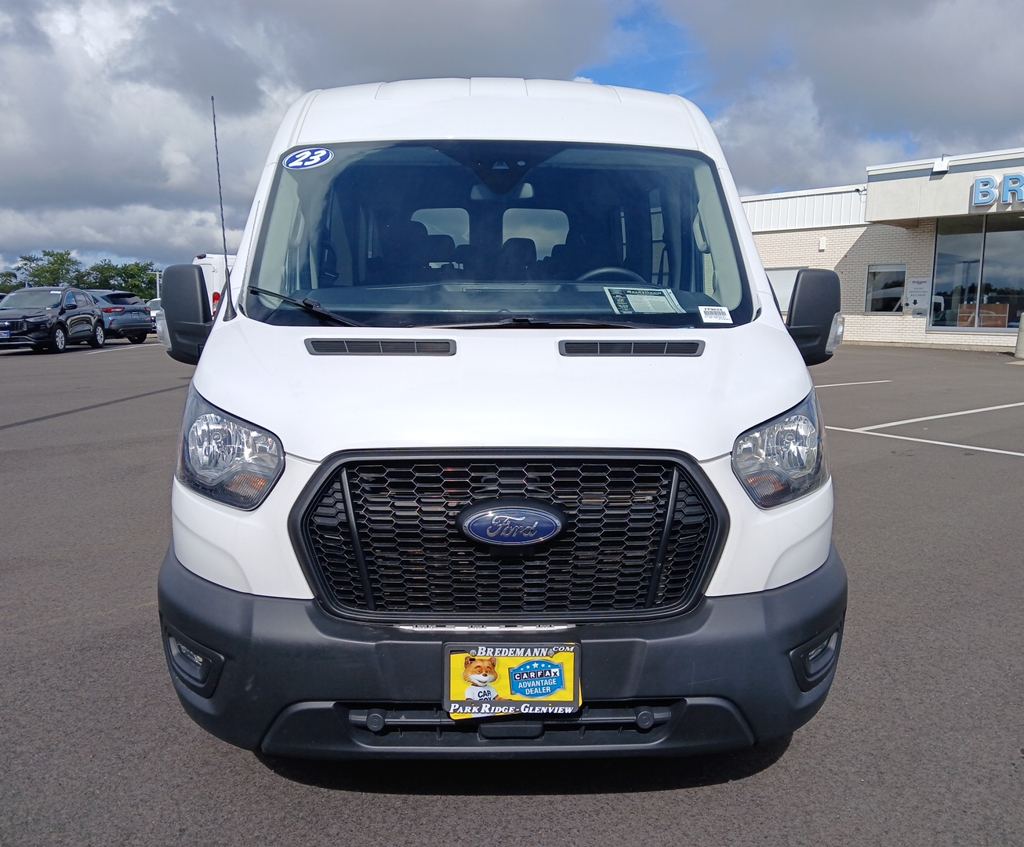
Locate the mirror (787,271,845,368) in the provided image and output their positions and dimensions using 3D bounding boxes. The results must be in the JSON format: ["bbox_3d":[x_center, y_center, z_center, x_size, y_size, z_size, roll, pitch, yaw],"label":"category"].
[{"bbox_3d":[1.106,-0.386,3.096,0.230,0.365,0.190,0,8,-2],"label":"mirror"}]

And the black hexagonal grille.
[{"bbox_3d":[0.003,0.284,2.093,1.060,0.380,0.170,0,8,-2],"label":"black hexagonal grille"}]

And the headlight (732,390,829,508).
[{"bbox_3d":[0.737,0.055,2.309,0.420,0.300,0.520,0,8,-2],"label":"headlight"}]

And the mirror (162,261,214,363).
[{"bbox_3d":[-1.132,-0.384,2.998,0.240,0.370,0.200,0,8,-2],"label":"mirror"}]

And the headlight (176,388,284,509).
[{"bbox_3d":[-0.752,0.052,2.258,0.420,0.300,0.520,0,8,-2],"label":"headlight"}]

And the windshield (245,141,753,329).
[{"bbox_3d":[-0.029,-0.639,2.945,1.740,1.050,0.250,0,-36,-2],"label":"windshield"}]

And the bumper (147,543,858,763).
[{"bbox_3d":[-0.002,0.565,2.245,2.010,0.400,0.580,0,8,-2],"label":"bumper"}]

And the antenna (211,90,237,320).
[{"bbox_3d":[-1.000,-0.748,2.920,0.045,0.769,0.050,-4,1,-1],"label":"antenna"}]

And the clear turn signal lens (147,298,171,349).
[{"bbox_3d":[-1.233,-0.351,2.970,0.073,0.173,0.070,0,9,-2],"label":"clear turn signal lens"}]

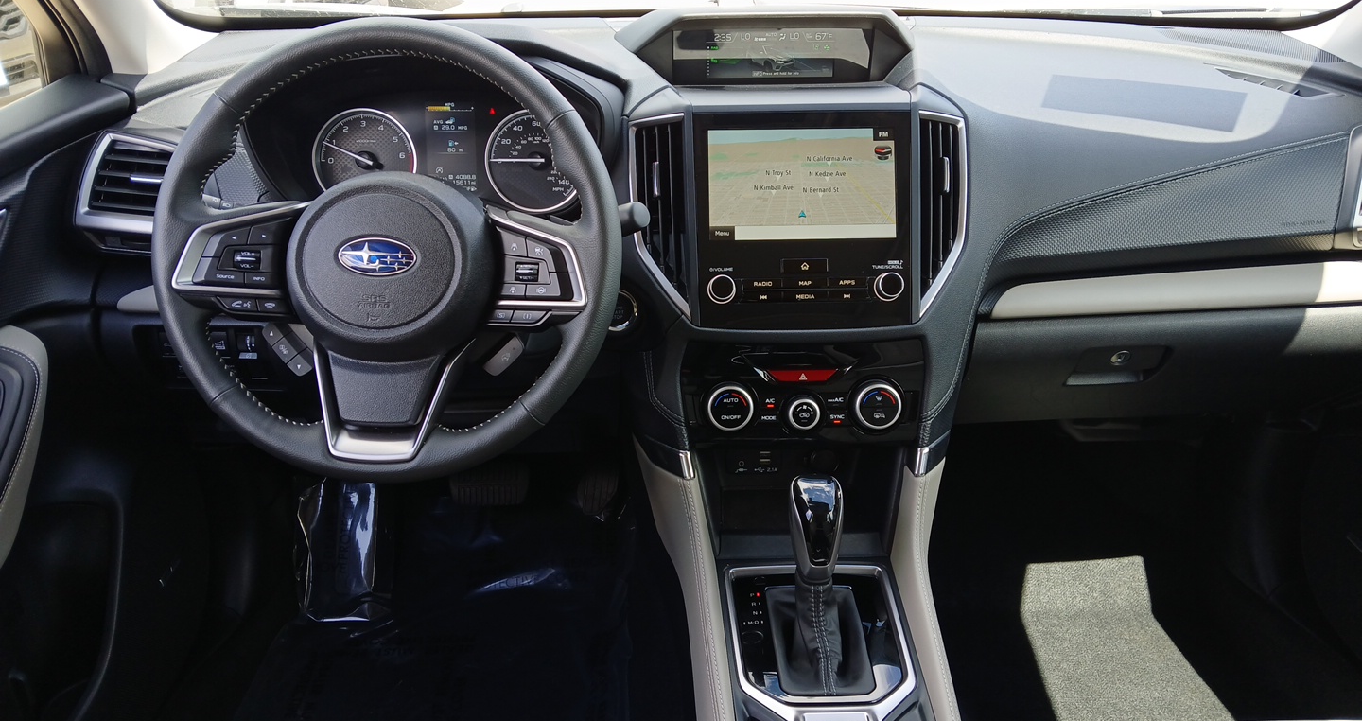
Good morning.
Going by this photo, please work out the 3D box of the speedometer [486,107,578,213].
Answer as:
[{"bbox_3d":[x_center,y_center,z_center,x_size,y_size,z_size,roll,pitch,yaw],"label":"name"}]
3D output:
[{"bbox_3d":[-0.152,-0.212,1.085,0.108,0.108,0.025,-1,9,-2],"label":"speedometer"}]

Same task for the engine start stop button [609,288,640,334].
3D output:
[{"bbox_3d":[-0.061,-0.049,0.984,0.041,0.041,0.016,-1,9,-3],"label":"engine start stop button"}]

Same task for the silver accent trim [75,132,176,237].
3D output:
[{"bbox_3d":[-0.519,-0.170,0.999,0.122,0.108,0.050,2,14,6],"label":"silver accent trim"}]

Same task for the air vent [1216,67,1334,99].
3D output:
[{"bbox_3d":[0.662,-0.305,1.142,0.135,0.018,0.032,22,42,26],"label":"air vent"}]

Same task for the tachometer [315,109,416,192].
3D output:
[{"bbox_3d":[-0.328,-0.209,1.065,0.107,0.106,0.025,-2,9,-1],"label":"tachometer"}]

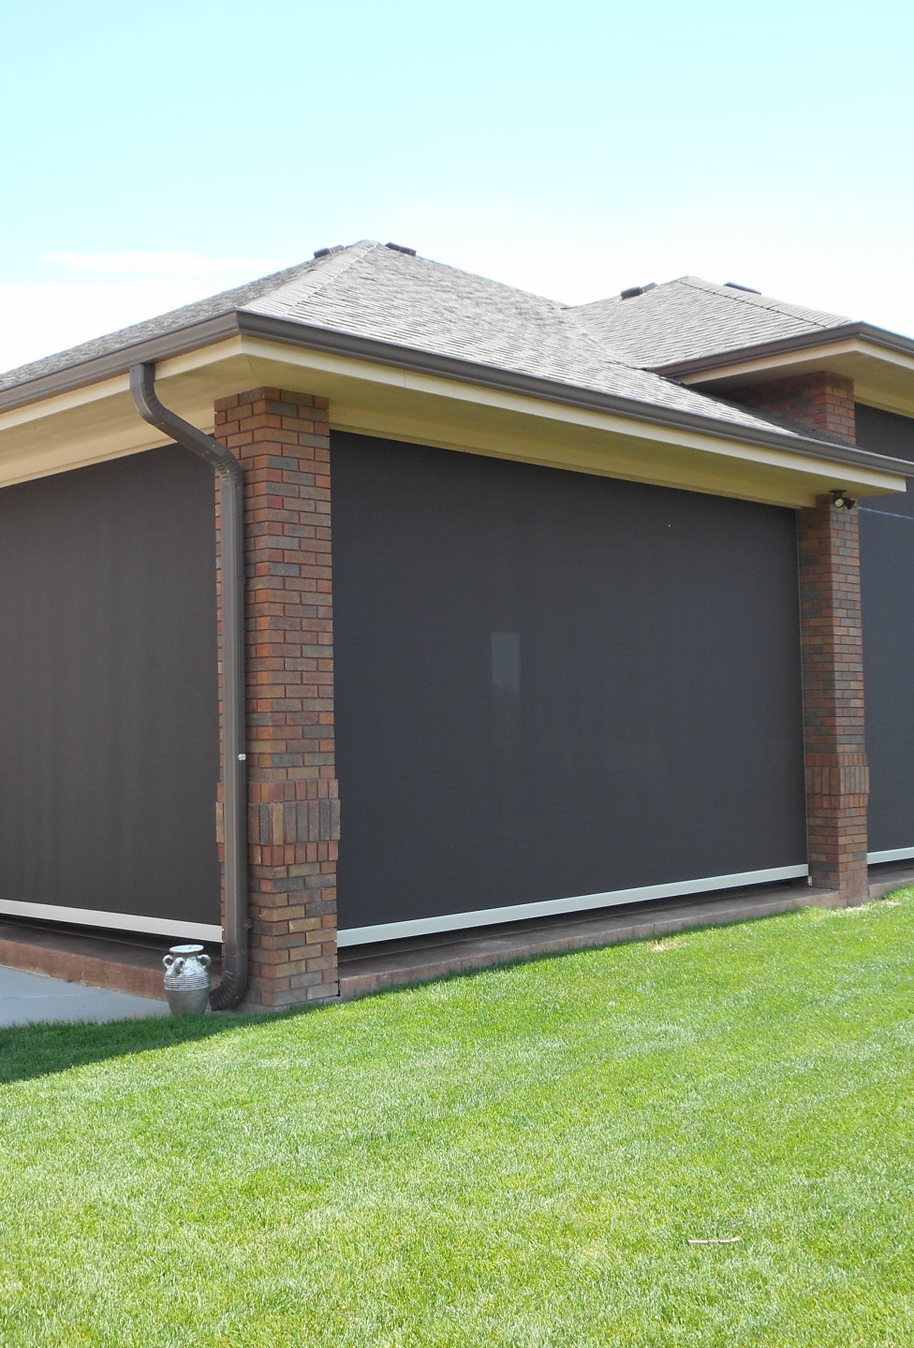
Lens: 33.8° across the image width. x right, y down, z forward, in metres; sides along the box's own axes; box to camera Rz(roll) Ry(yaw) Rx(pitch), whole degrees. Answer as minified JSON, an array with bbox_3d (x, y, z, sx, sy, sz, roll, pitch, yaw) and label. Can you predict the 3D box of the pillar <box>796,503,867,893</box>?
[{"bbox_3d":[2.825,0.178,11.540,0.430,3.000,0.430,-3,-3,44],"label":"pillar"}]

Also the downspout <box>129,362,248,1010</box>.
[{"bbox_3d":[-1.304,0.086,7.379,0.105,3.130,0.590,-3,-3,44],"label":"downspout"}]

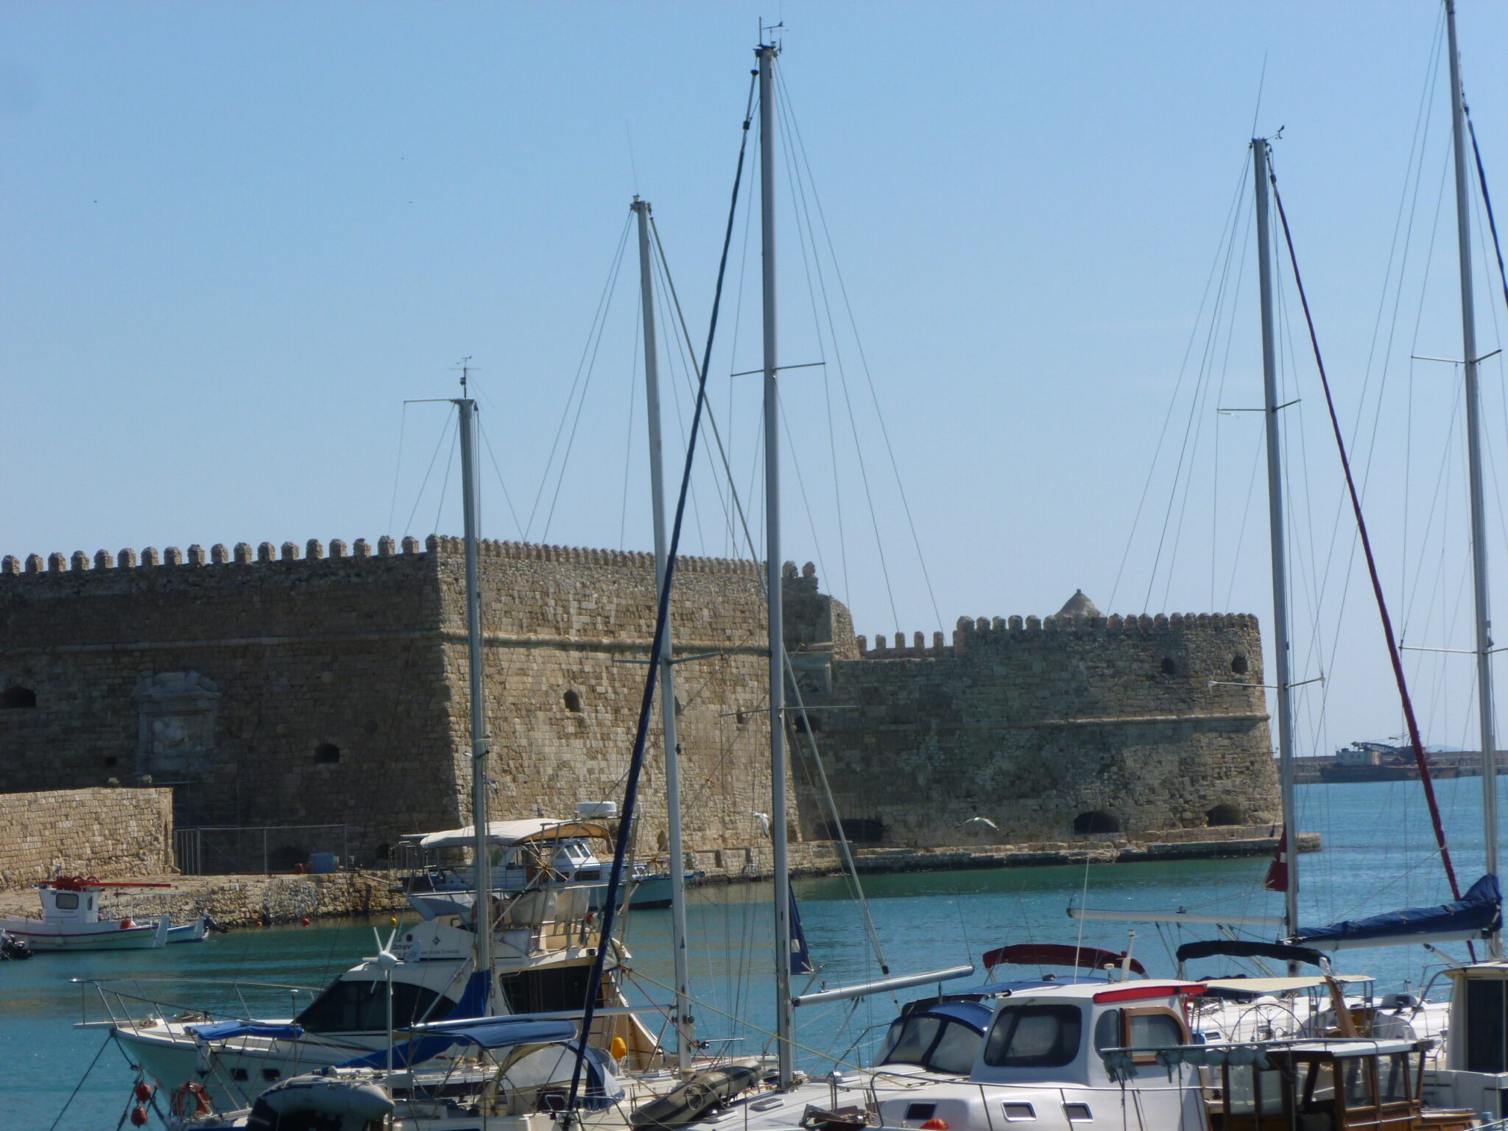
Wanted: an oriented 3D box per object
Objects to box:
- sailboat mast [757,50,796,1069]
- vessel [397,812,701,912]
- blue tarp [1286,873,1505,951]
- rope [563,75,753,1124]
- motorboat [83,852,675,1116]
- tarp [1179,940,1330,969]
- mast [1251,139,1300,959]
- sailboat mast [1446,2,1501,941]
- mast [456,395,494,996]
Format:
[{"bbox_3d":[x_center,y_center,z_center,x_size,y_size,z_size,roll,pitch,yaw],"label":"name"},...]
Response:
[{"bbox_3d":[0.260,-0.026,57.316,0.140,11.884,0.180,-4,-4,41],"label":"sailboat mast"},{"bbox_3d":[-8.252,11.981,204.000,11.500,3.900,3.400,-3,-3,28],"label":"vessel"},{"bbox_3d":[7.578,4.035,59.500,0.320,0.750,4.050,-4,-3,41],"label":"blue tarp"},{"bbox_3d":[-0.993,0.171,55.950,0.120,12.223,0.120,-6,-22,41],"label":"rope"},{"bbox_3d":[-5.324,5.977,69.300,8.500,4.400,3.100,-4,-3,37],"label":"motorboat"},{"bbox_3d":[5.634,4.394,57.200,1.950,0.280,0.280,-4,-3,41],"label":"tarp"},{"bbox_3d":[6.847,0.168,66.193,0.130,11.541,0.170,-4,-3,41],"label":"mast"},{"bbox_3d":[8.704,-0.735,61.207,0.140,12.451,0.180,-4,-3,41],"label":"sailboat mast"},{"bbox_3d":[-3.643,2.057,66.143,0.130,8.528,0.170,-4,-3,41],"label":"mast"}]

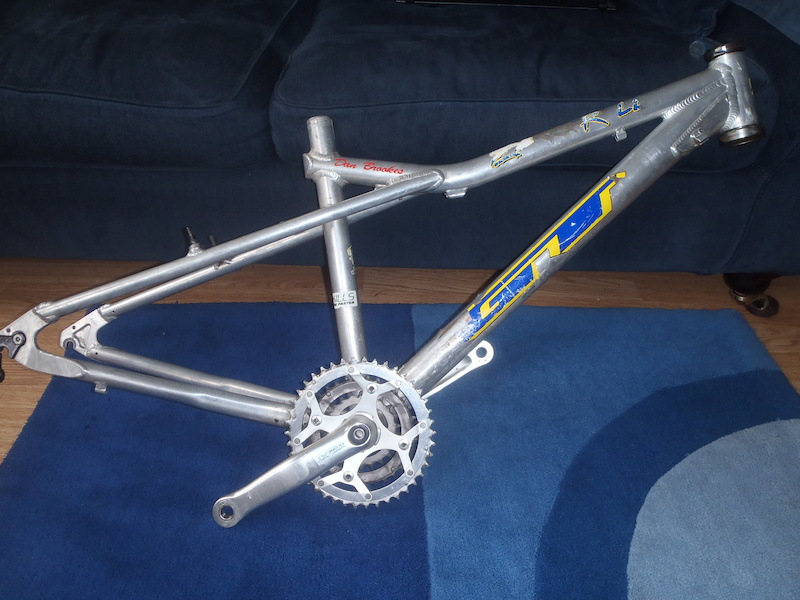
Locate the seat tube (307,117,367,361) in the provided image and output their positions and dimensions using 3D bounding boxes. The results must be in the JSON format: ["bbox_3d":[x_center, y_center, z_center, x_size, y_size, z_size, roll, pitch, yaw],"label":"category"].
[{"bbox_3d":[-0.074,-0.049,0.814,0.032,0.364,0.032,-9,-2,4],"label":"seat tube"}]

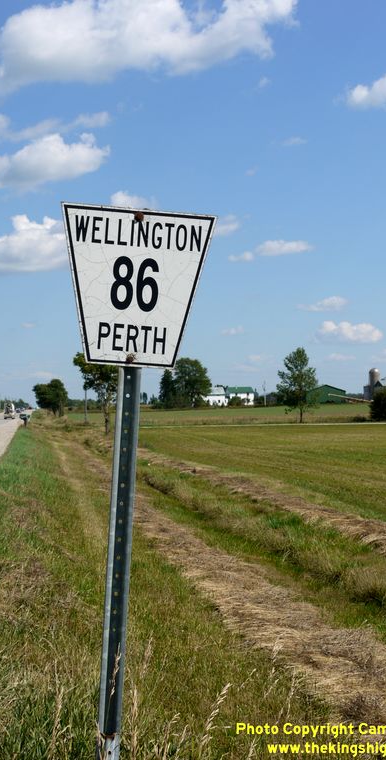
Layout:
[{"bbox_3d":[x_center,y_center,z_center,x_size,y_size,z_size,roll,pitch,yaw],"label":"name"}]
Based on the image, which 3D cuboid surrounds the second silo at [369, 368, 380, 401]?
[{"bbox_3d":[73.190,1.930,495.000,4.500,13.200,4.500,-1,-1,-7],"label":"second silo"}]

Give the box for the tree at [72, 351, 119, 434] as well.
[{"bbox_3d":[-8.630,0.990,116.000,5.100,8.000,5.100,-1,-1,-7],"label":"tree"}]

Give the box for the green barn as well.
[{"bbox_3d":[49.400,5.370,455.000,14.400,7.000,19.000,-1,-1,6],"label":"green barn"}]

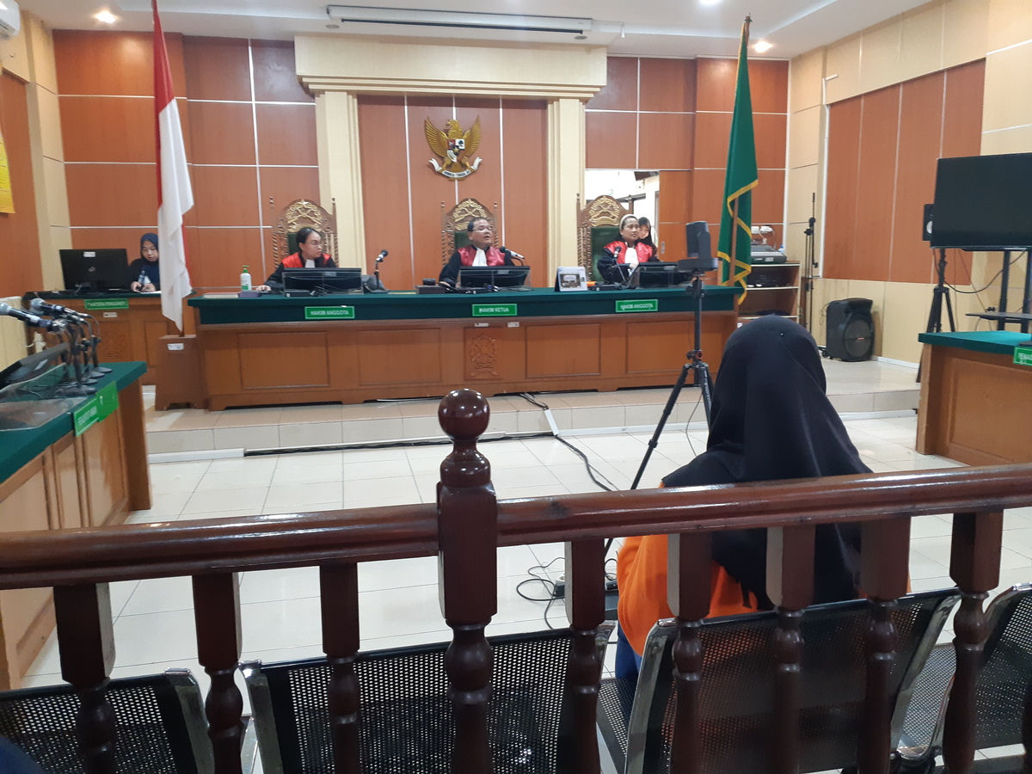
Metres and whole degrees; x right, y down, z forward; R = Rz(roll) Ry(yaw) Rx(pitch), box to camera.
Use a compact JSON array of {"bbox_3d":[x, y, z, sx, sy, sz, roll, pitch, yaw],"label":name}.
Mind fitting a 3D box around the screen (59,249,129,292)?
[{"bbox_3d":[-3.475,-0.956,6.432,0.550,0.370,0.120,-1,15,2],"label":"screen"}]

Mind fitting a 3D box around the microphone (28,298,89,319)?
[{"bbox_3d":[-2.037,-0.349,3.460,0.232,0.055,0.055,-4,11,-19],"label":"microphone"}]

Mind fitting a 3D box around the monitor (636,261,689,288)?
[{"bbox_3d":[1.226,-0.954,6.630,0.560,0.290,0.070,-3,50,-12],"label":"monitor"}]

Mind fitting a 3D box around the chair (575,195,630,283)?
[{"bbox_3d":[0.894,-0.974,7.179,0.610,1.609,0.640,-3,10,-12],"label":"chair"}]

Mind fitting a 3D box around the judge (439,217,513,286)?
[{"bbox_3d":[-0.331,-0.765,6.718,0.620,1.385,0.720,-2,10,-7],"label":"judge"}]

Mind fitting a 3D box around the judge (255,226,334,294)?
[{"bbox_3d":[-1.782,-0.652,6.407,0.640,1.307,0.720,-6,11,-26],"label":"judge"}]

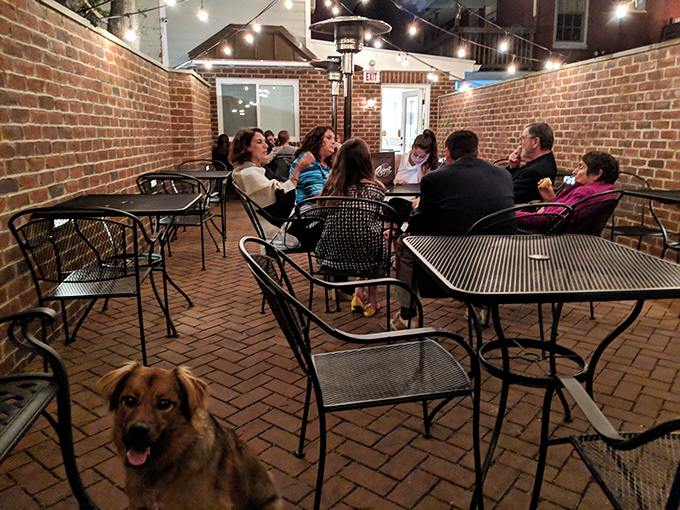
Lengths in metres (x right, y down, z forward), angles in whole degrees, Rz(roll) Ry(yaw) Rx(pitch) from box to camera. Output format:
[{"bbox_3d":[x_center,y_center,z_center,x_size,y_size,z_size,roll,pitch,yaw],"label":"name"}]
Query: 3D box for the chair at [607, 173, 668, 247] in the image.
[{"bbox_3d":[2.238,-0.213,4.165,0.590,0.860,0.680,-1,13,-3],"label":"chair"}]

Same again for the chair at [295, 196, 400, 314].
[{"bbox_3d":[0.085,0.058,2.978,0.590,0.860,0.680,3,13,15],"label":"chair"}]

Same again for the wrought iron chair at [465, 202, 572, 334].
[{"bbox_3d":[0.777,0.116,2.718,0.590,0.860,0.680,-6,14,-23],"label":"wrought iron chair"}]

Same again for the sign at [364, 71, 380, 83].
[{"bbox_3d":[0.597,-3.321,9.900,0.300,0.210,0.060,-2,13,-7],"label":"sign"}]

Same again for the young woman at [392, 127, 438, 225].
[{"bbox_3d":[0.637,-0.464,4.513,0.500,1.200,0.720,-1,13,-4],"label":"young woman"}]

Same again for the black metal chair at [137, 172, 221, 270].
[{"bbox_3d":[-1.397,-0.331,4.722,0.580,0.840,0.630,1,13,5],"label":"black metal chair"}]

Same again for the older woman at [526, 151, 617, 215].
[{"bbox_3d":[1.242,-0.104,3.235,0.760,1.060,0.520,12,18,44],"label":"older woman"}]

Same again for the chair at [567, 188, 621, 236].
[{"bbox_3d":[1.313,0.014,3.233,0.580,0.840,0.630,-11,17,-41],"label":"chair"}]

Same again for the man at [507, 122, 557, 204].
[{"bbox_3d":[1.215,-0.354,3.966,0.800,1.230,0.540,3,13,13],"label":"man"}]

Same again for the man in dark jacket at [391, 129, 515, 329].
[{"bbox_3d":[0.630,-0.123,3.041,0.600,1.190,0.820,-4,14,-18],"label":"man in dark jacket"}]

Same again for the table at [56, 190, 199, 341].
[{"bbox_3d":[-1.266,0.052,3.246,0.790,0.750,0.800,-1,13,-6],"label":"table"}]

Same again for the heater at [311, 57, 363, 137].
[{"bbox_3d":[-0.047,-1.809,8.049,0.790,2.260,0.790,0,13,0],"label":"heater"}]

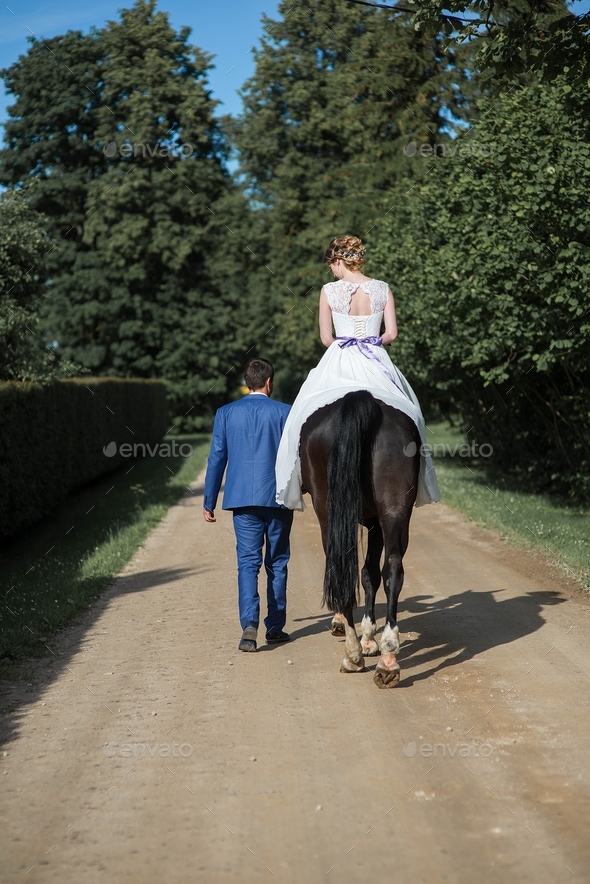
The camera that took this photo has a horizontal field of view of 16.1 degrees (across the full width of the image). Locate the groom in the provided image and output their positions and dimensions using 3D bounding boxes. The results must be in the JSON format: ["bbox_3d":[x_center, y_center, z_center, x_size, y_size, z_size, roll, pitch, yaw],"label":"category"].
[{"bbox_3d":[-0.272,0.372,12.750,0.590,1.770,0.560,0,2,0],"label":"groom"}]

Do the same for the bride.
[{"bbox_3d":[0.363,-0.405,12.200,0.960,1.610,0.950,0,2,-3],"label":"bride"}]

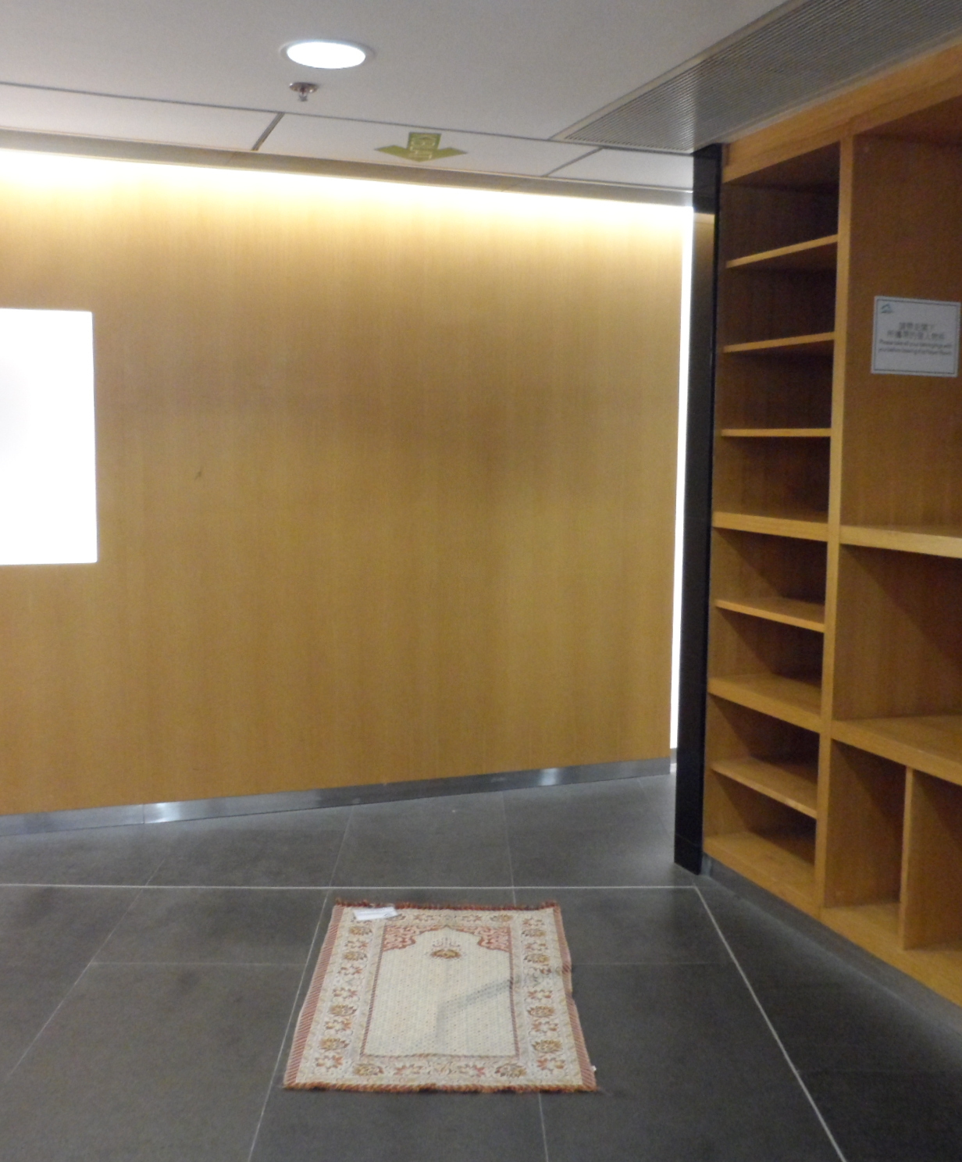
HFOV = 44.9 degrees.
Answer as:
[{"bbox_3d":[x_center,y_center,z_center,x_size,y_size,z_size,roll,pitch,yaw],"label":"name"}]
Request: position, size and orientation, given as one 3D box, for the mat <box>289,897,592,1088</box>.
[{"bbox_3d":[-0.102,1.100,3.215,0.715,0.010,1.090,0,7,-1],"label":"mat"}]

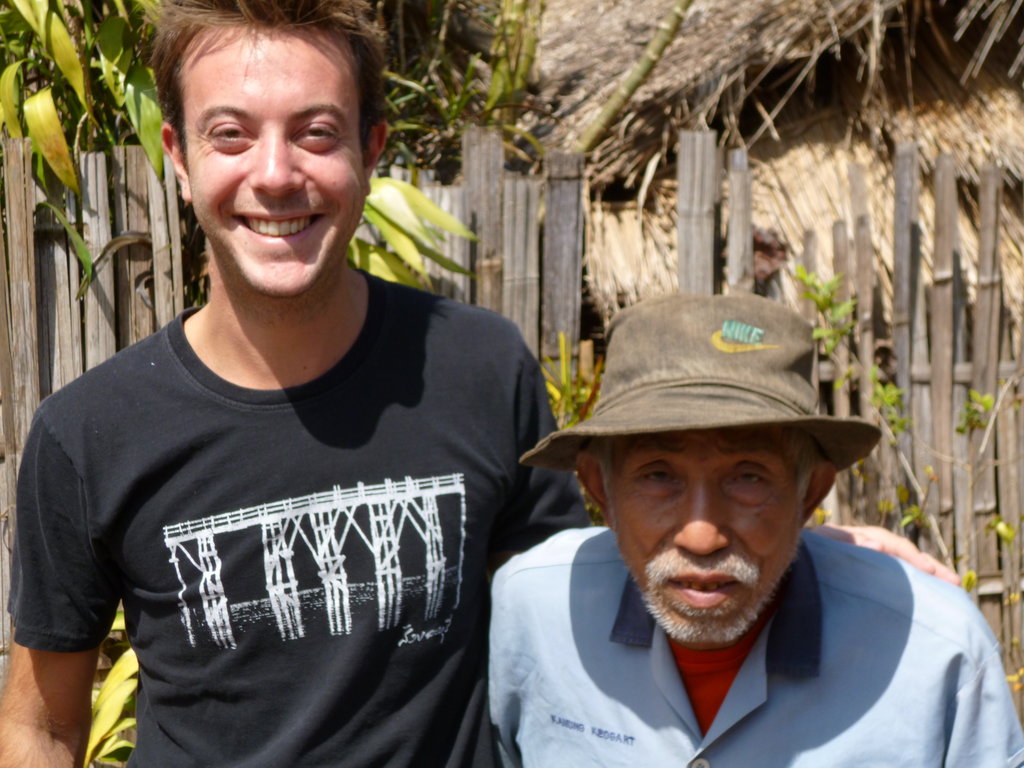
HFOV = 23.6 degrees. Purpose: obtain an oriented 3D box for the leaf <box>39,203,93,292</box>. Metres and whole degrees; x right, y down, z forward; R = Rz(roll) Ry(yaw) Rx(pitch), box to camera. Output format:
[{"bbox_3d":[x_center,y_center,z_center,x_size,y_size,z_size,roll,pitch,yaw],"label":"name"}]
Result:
[{"bbox_3d":[-0.448,-0.138,2.470,0.025,0.102,0.035,-30,0,-10],"label":"leaf"}]

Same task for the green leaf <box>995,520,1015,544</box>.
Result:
[{"bbox_3d":[0.552,0.166,2.750,0.022,0.027,0.020,0,0,0],"label":"green leaf"}]

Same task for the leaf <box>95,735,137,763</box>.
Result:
[{"bbox_3d":[-0.388,0.359,2.420,0.050,0.030,0.040,0,0,0],"label":"leaf"}]

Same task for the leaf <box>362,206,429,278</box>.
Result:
[{"bbox_3d":[-0.114,-0.139,2.420,0.028,0.105,0.035,-39,0,0],"label":"leaf"}]

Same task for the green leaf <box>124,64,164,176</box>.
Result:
[{"bbox_3d":[-0.361,-0.260,2.420,0.036,0.115,0.035,-16,6,0],"label":"green leaf"}]

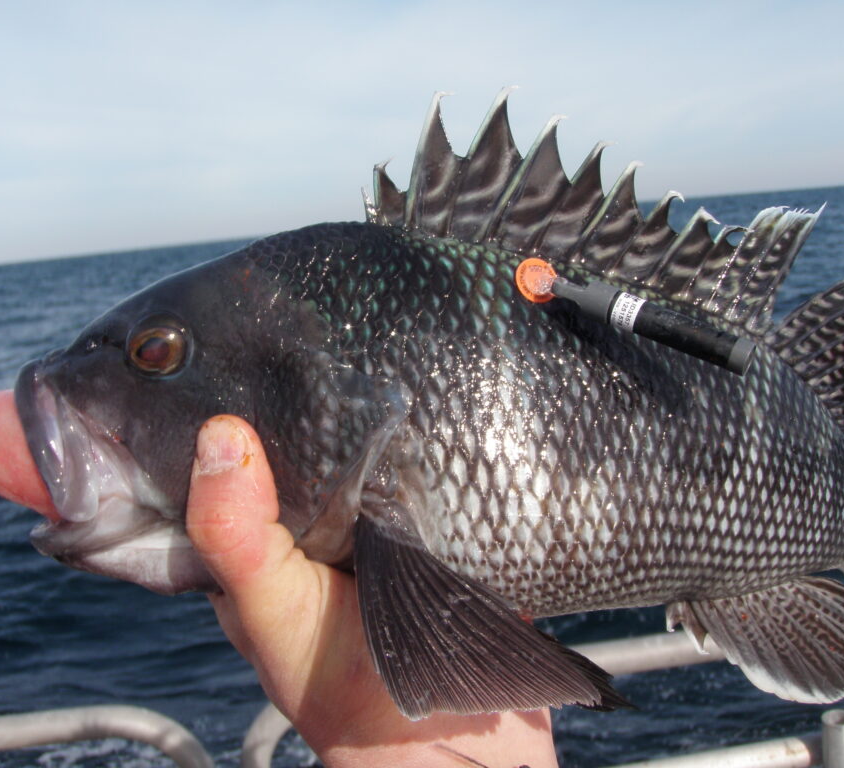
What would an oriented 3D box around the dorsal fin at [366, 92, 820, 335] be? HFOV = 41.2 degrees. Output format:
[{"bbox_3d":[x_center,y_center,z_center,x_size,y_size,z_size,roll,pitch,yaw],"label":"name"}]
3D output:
[{"bbox_3d":[0.069,-0.065,0.417,0.180,0.063,0.014,12,0,-18],"label":"dorsal fin"}]

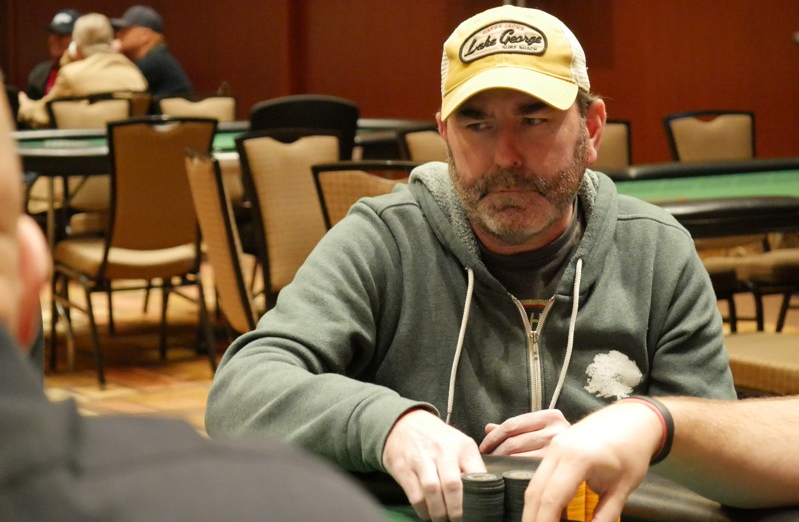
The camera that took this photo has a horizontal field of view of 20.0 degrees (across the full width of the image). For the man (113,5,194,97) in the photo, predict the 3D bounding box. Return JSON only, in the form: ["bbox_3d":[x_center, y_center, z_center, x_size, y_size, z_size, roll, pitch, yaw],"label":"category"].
[{"bbox_3d":[-1.347,-0.577,11.200,0.780,1.360,0.550,1,6,12],"label":"man"}]

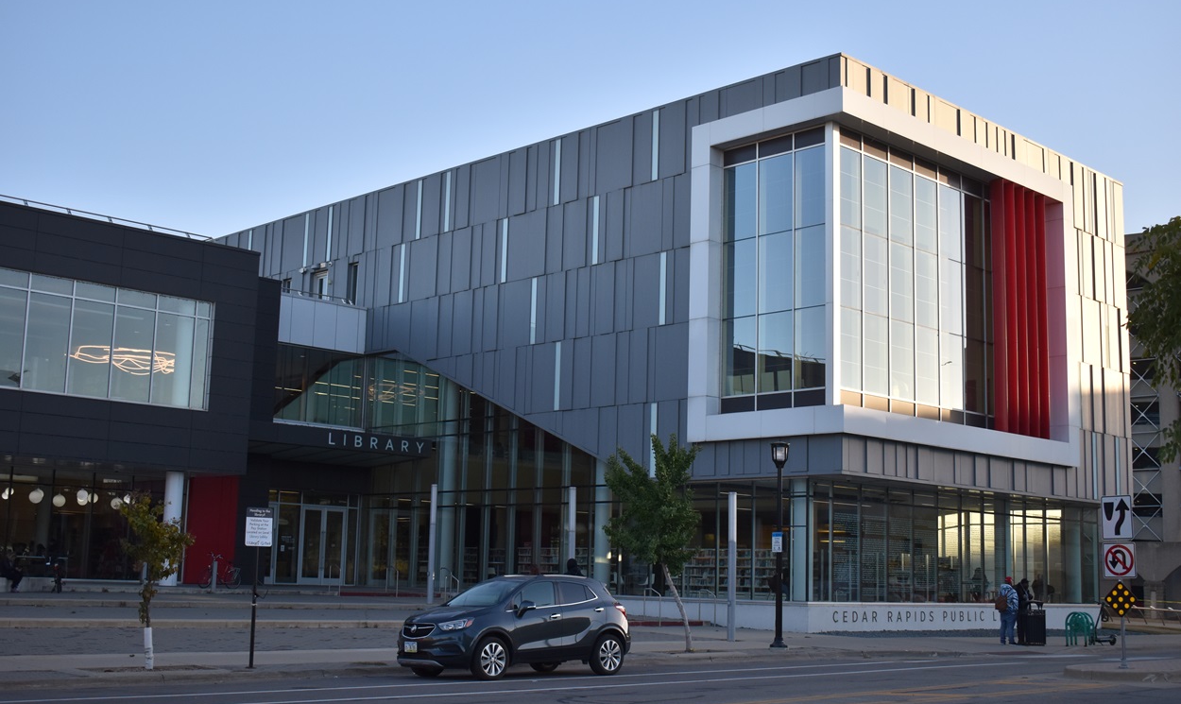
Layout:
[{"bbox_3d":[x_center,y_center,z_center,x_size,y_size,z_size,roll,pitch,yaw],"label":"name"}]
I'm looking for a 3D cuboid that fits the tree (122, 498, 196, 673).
[{"bbox_3d":[-6.252,3.334,20.400,1.070,2.500,1.050,1,-9,0],"label":"tree"}]

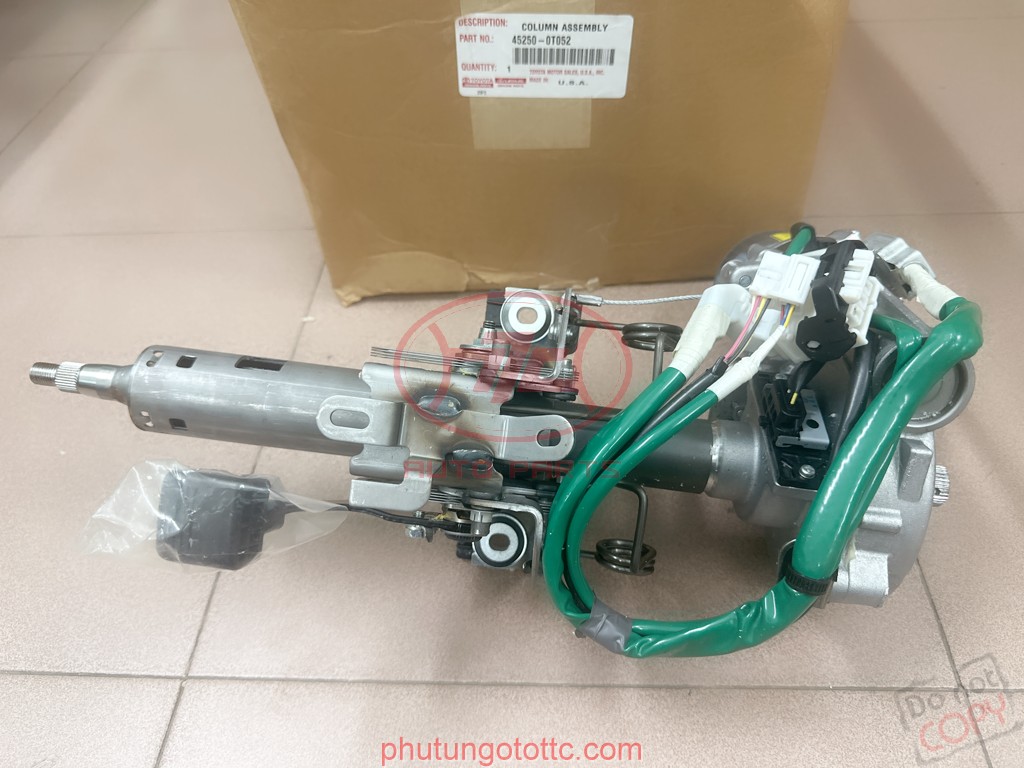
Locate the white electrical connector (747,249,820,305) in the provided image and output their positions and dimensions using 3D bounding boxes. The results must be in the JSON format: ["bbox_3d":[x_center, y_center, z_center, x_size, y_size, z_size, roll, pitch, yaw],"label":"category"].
[{"bbox_3d":[0.163,-0.061,0.421,0.033,0.013,0.028,19,80,32],"label":"white electrical connector"}]

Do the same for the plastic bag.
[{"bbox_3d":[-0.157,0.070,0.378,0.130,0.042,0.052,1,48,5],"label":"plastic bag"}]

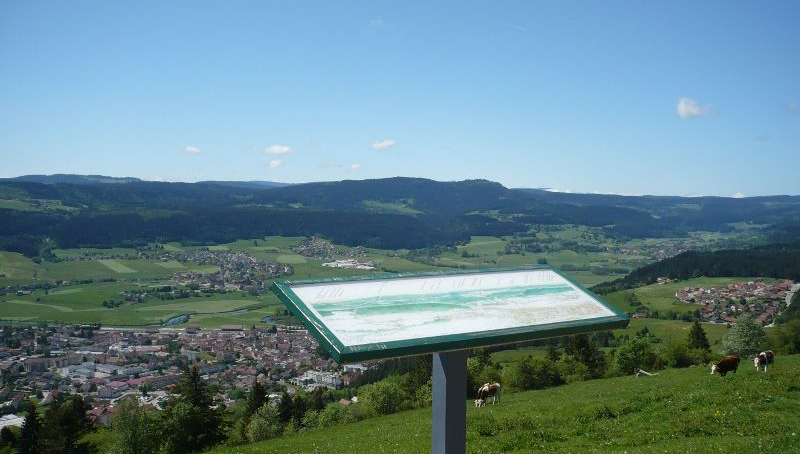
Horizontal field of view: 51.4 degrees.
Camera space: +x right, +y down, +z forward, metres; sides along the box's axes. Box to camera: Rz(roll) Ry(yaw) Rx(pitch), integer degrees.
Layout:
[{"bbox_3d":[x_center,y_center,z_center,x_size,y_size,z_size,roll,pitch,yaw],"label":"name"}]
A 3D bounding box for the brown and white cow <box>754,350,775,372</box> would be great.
[{"bbox_3d":[24.554,9.039,56.000,0.700,1.420,2.150,2,3,42],"label":"brown and white cow"}]

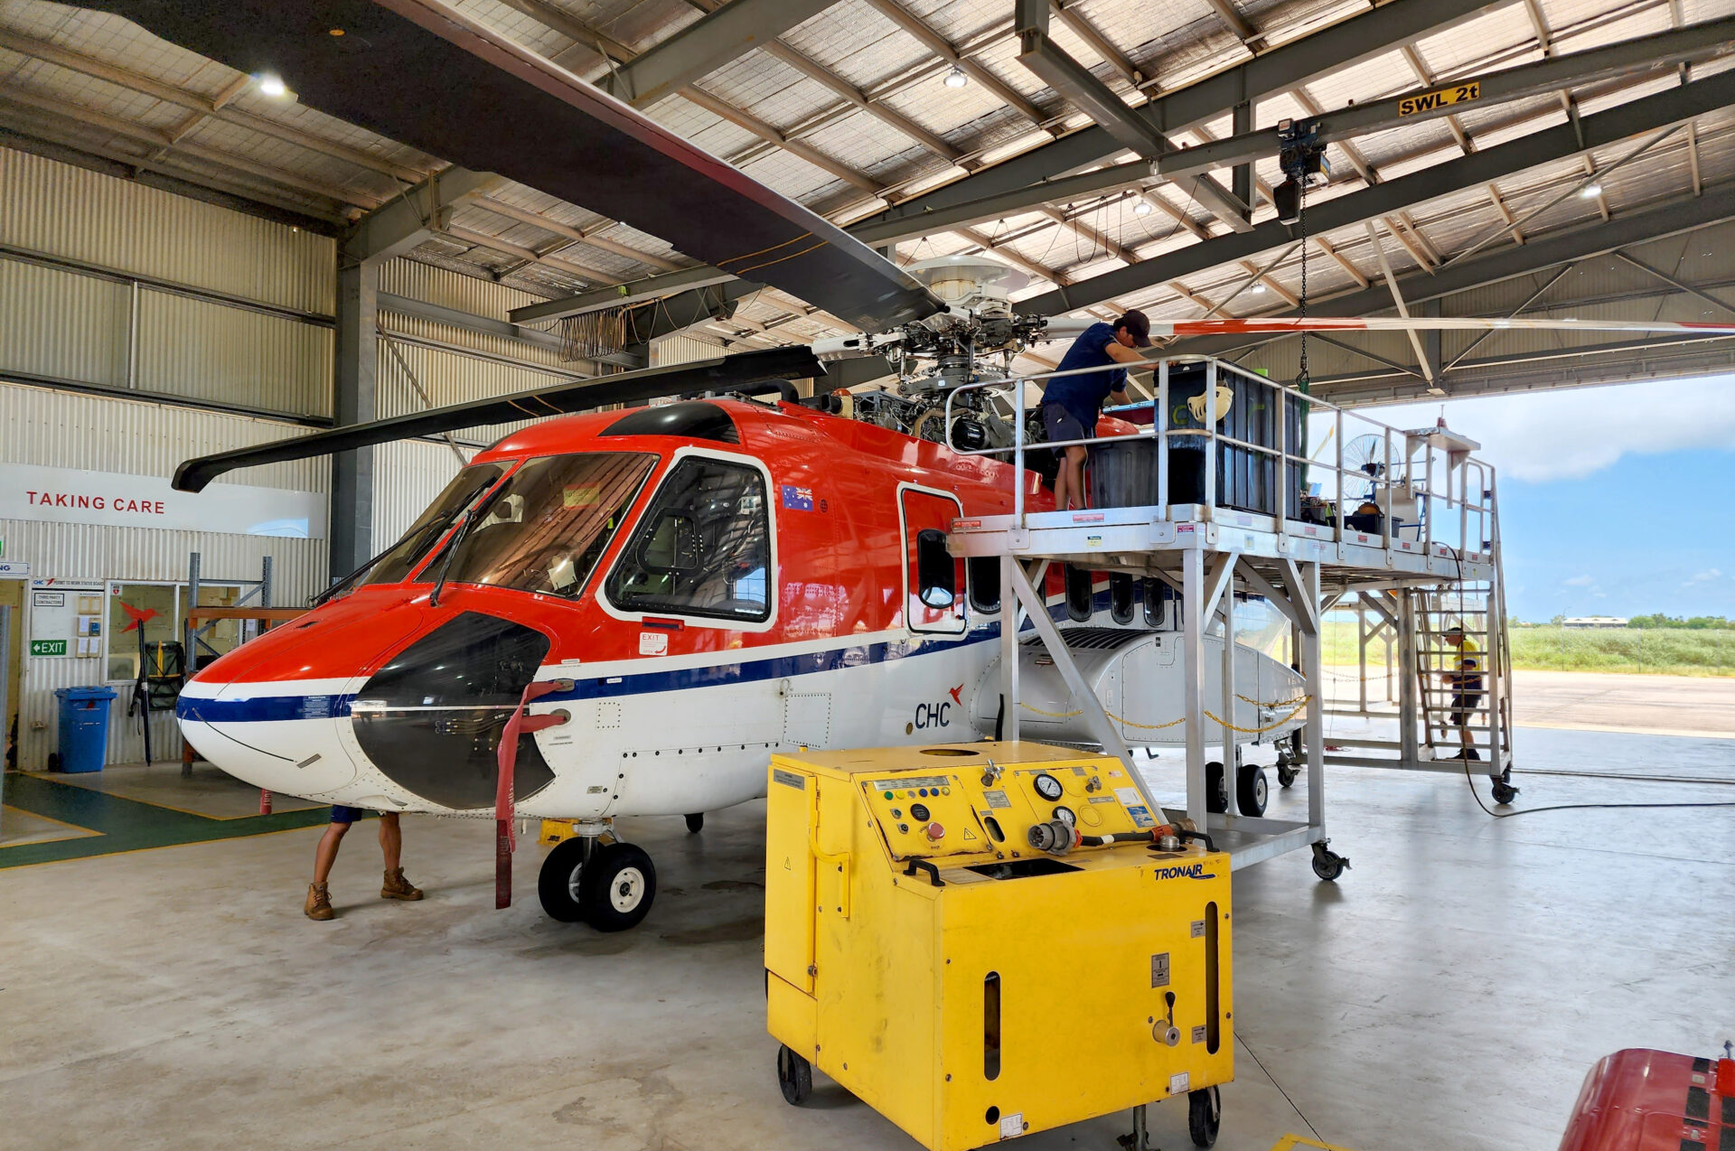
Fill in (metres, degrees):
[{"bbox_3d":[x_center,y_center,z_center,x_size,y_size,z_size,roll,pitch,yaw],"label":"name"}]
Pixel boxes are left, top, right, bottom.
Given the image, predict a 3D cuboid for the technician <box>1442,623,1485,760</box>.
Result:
[{"bbox_3d":[7.697,1.535,14.918,0.560,1.720,0.520,0,-2,15],"label":"technician"}]

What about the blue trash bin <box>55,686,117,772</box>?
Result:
[{"bbox_3d":[-8.849,1.731,13.020,0.560,0.950,0.490,-2,-3,44],"label":"blue trash bin"}]

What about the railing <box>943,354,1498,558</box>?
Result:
[{"bbox_3d":[3.412,-0.641,9.745,1.900,1.080,6.449,-2,-3,42],"label":"railing"}]

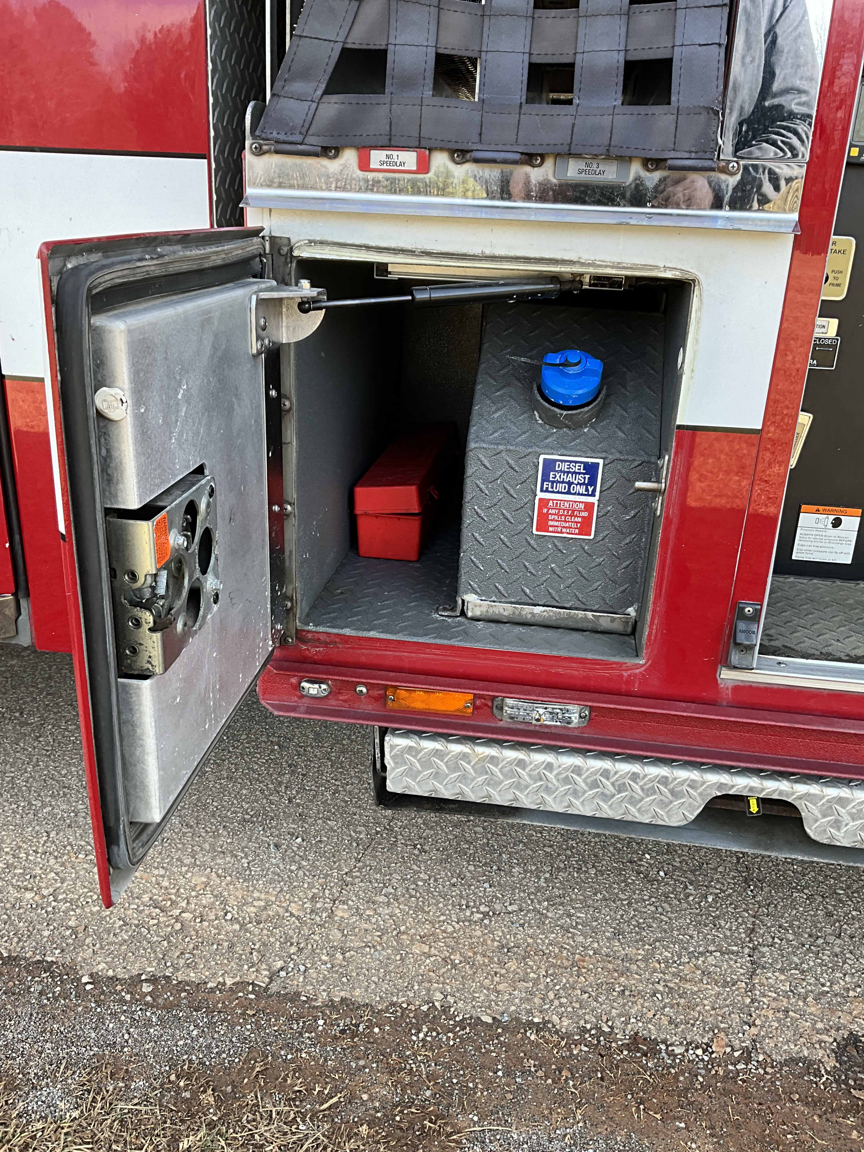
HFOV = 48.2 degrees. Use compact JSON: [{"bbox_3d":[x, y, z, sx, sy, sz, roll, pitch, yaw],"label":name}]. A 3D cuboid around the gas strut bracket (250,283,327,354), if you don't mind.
[{"bbox_3d":[-0.156,-0.282,1.064,0.056,0.070,0.114,5,21,6],"label":"gas strut bracket"}]

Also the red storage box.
[{"bbox_3d":[-0.035,-0.173,1.787,0.112,0.126,0.500,5,21,6],"label":"red storage box"}]

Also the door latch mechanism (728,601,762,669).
[{"bbox_3d":[0.397,0.077,1.216,0.030,0.089,0.021,5,21,6],"label":"door latch mechanism"}]

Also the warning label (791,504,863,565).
[{"bbox_3d":[0.617,-0.064,1.508,0.090,0.089,0.002,5,21,6],"label":"warning label"}]

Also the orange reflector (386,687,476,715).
[{"bbox_3d":[-0.003,0.171,1.307,0.117,0.033,0.015,5,21,6],"label":"orange reflector"}]

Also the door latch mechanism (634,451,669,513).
[{"bbox_3d":[0.273,-0.117,1.213,0.036,0.077,0.031,5,21,6],"label":"door latch mechanism"}]

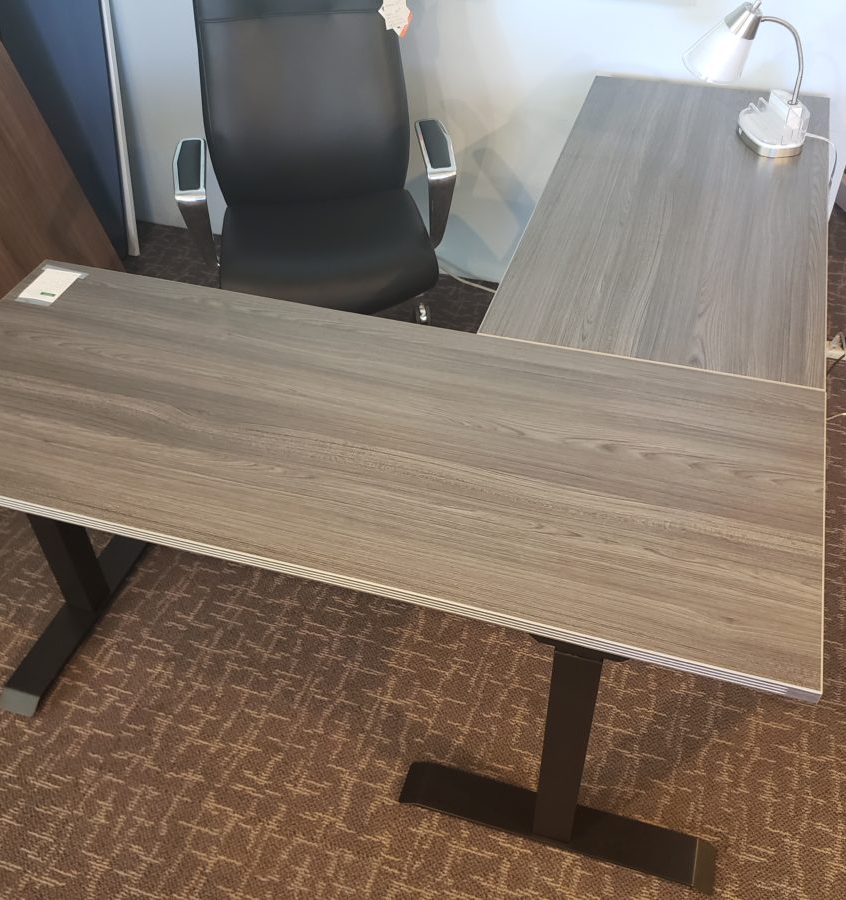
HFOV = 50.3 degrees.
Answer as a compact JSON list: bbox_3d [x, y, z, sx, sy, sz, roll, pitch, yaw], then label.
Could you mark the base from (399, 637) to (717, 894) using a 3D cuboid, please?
[{"bbox_3d":[0.238,0.458,1.473,0.591,0.709,0.088,11,45,14],"label":"base"}]

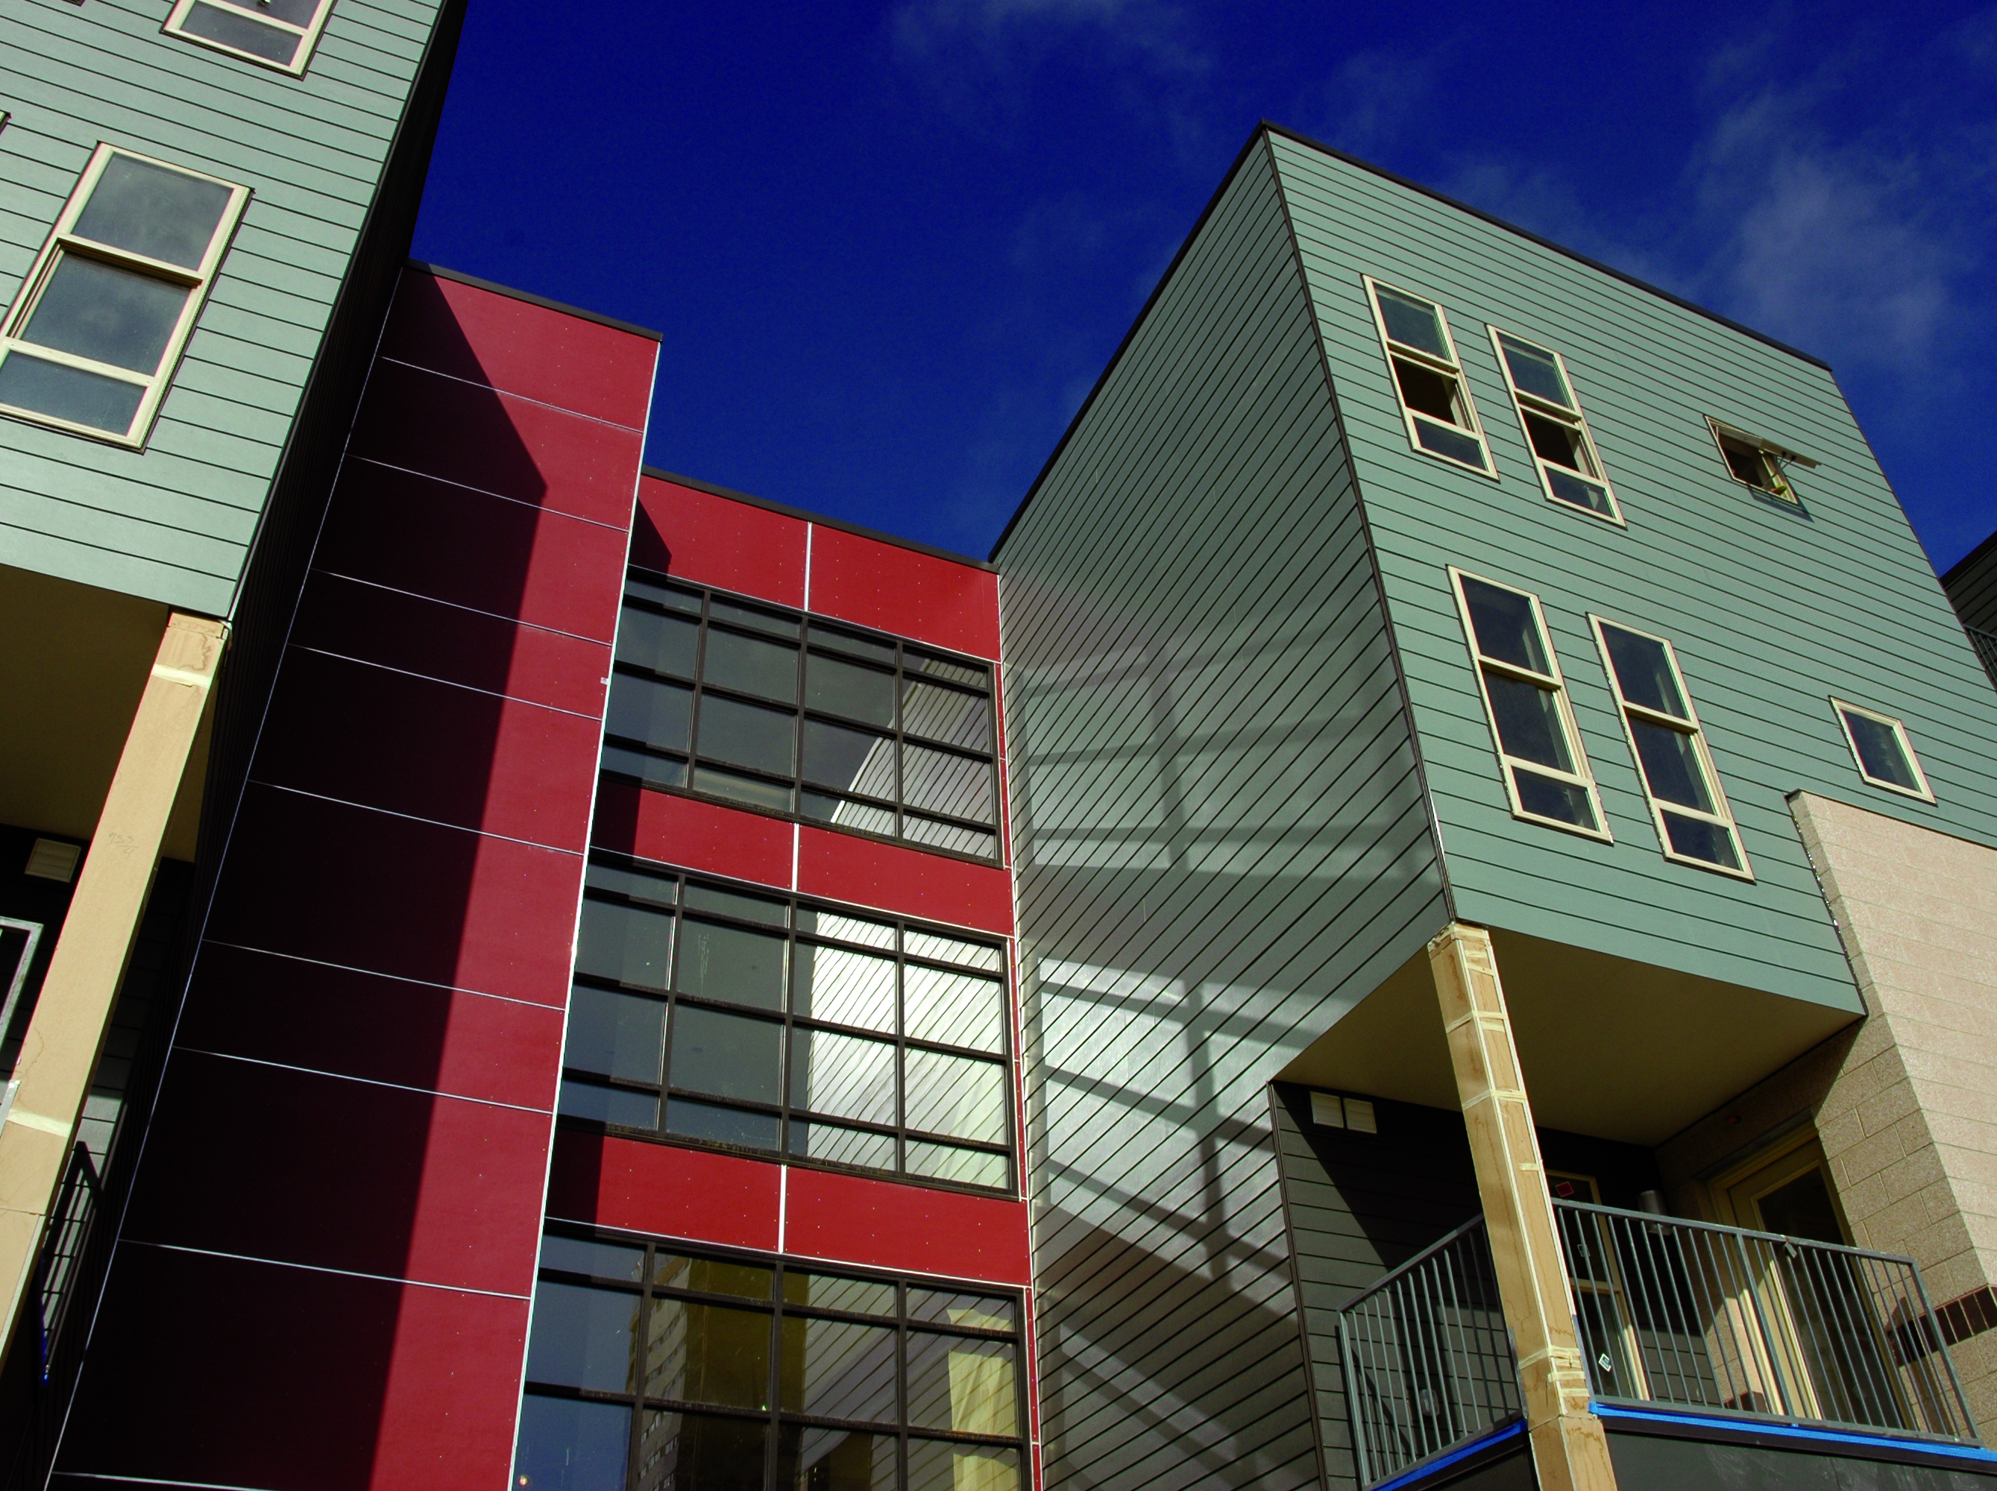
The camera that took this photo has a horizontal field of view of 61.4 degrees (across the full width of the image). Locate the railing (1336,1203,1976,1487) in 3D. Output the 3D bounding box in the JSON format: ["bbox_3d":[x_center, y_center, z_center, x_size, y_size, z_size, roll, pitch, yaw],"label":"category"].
[{"bbox_3d":[3.398,3.287,8.839,2.630,0.985,1.620,14,-41,-20],"label":"railing"}]

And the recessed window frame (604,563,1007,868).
[{"bbox_3d":[-1.756,-0.265,15.022,3.830,2.380,0.140,14,-41,-20],"label":"recessed window frame"}]

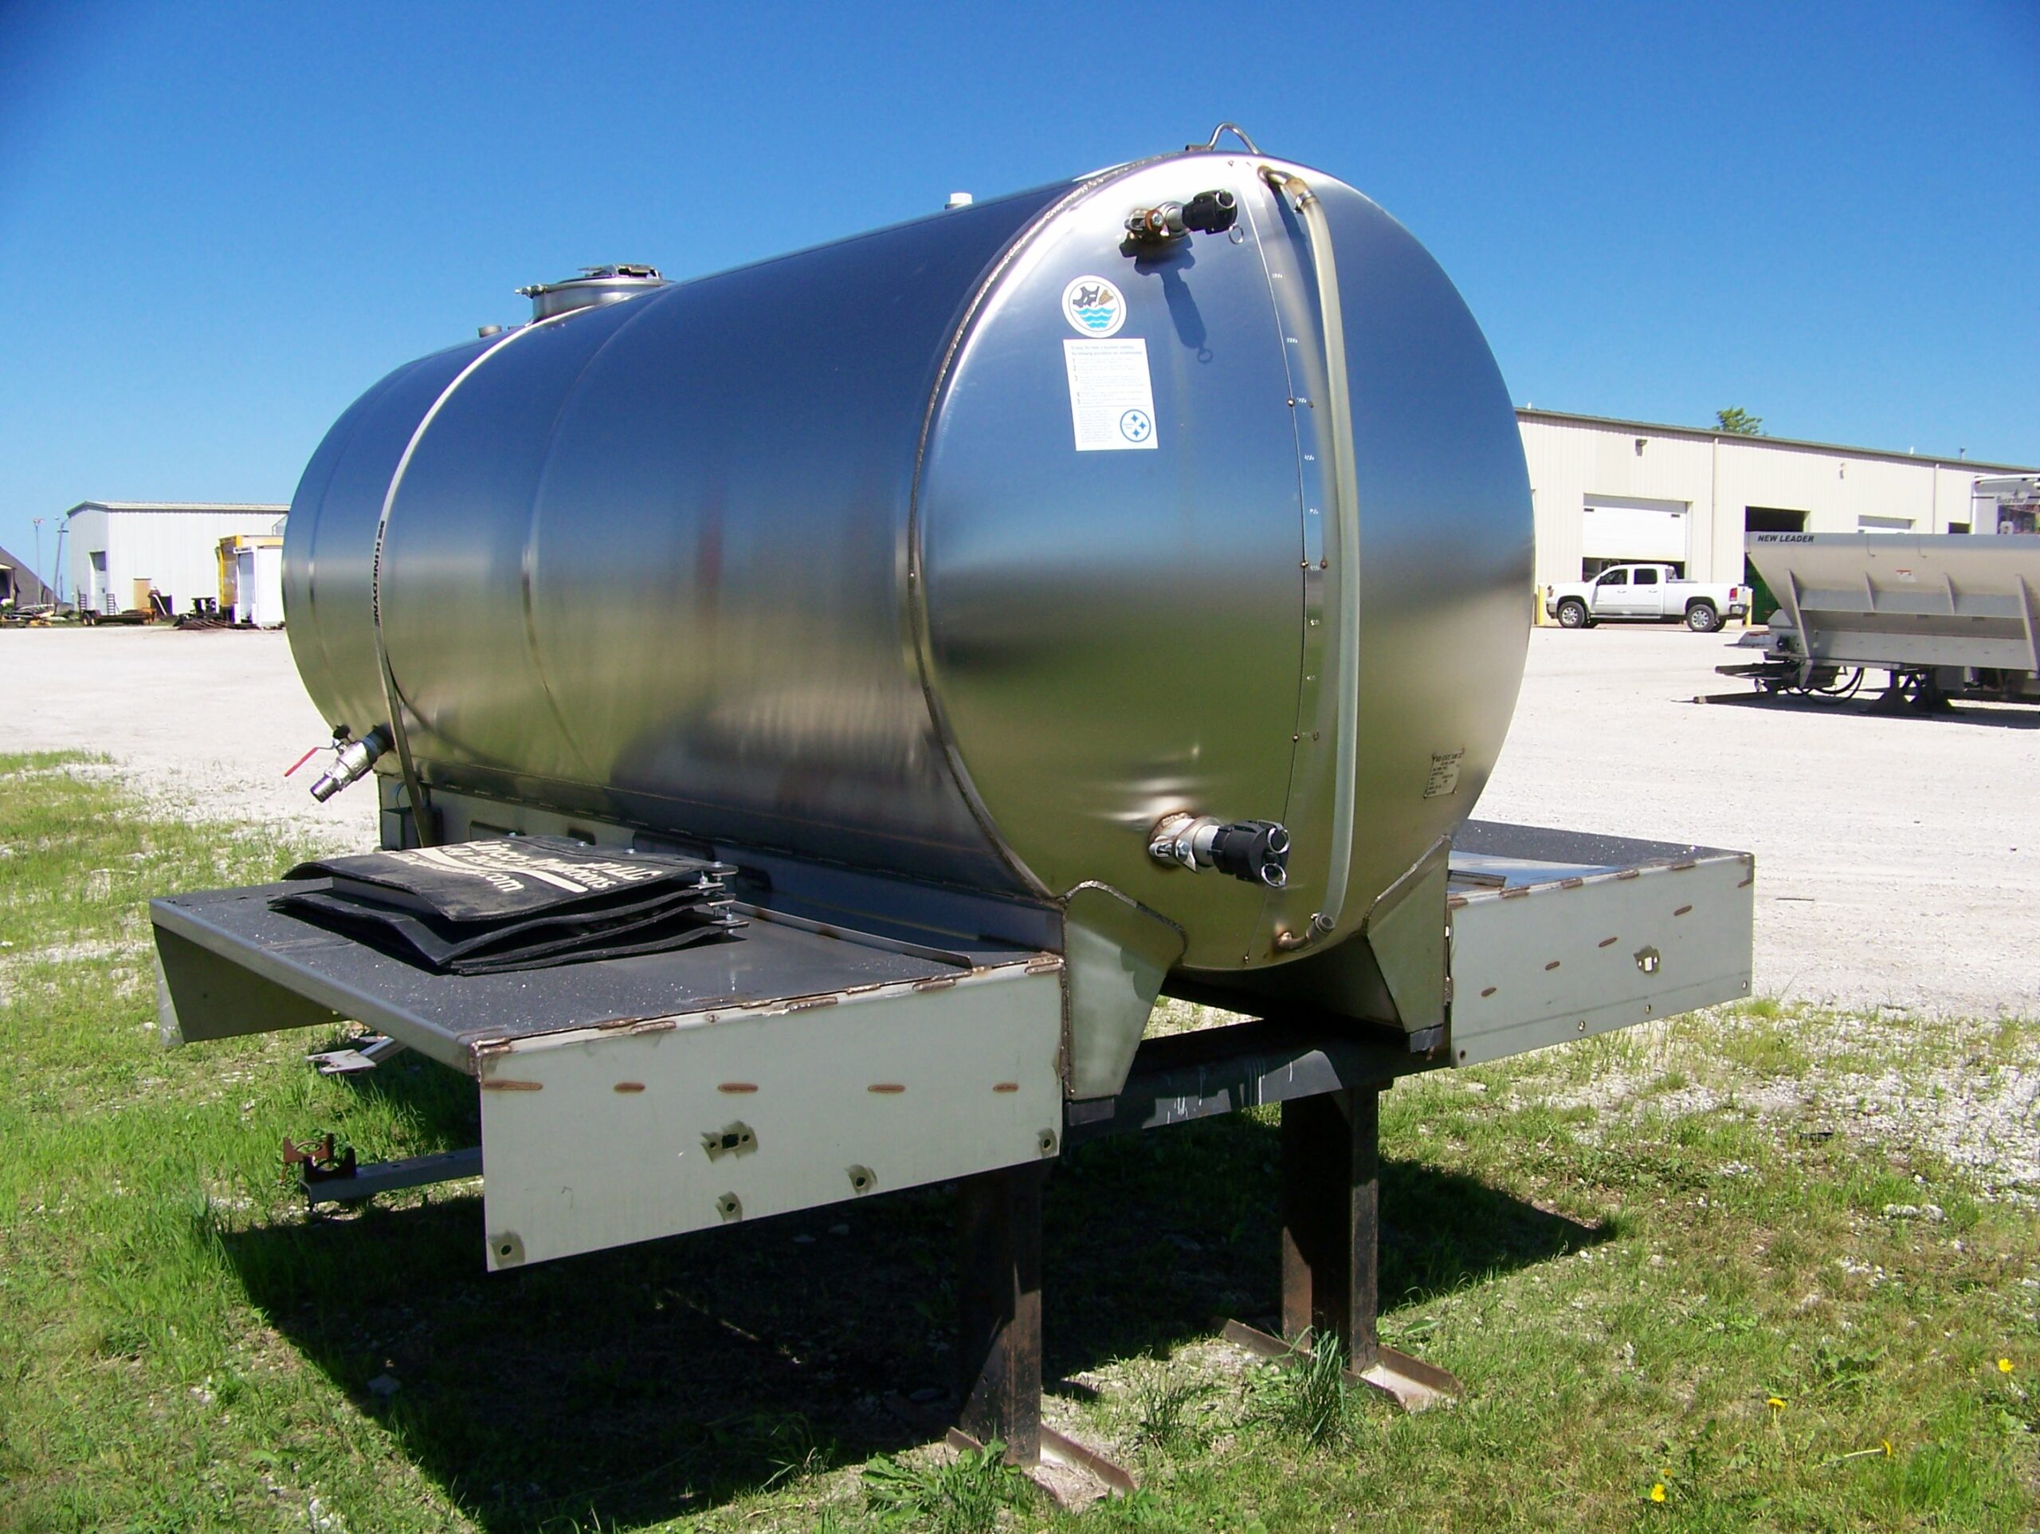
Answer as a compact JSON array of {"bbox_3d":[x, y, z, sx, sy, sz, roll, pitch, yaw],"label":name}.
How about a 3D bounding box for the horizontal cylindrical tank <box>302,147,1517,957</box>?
[{"bbox_3d":[-0.481,-0.471,4.581,1.369,1.428,3.400,-5,6,-36],"label":"horizontal cylindrical tank"}]

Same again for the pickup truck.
[{"bbox_3d":[19.279,-5.222,63.591,6.050,1.970,2.030,2,6,28],"label":"pickup truck"}]

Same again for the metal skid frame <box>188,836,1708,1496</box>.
[{"bbox_3d":[-0.479,0.590,4.697,2.716,0.968,3.072,-5,6,-36],"label":"metal skid frame"}]

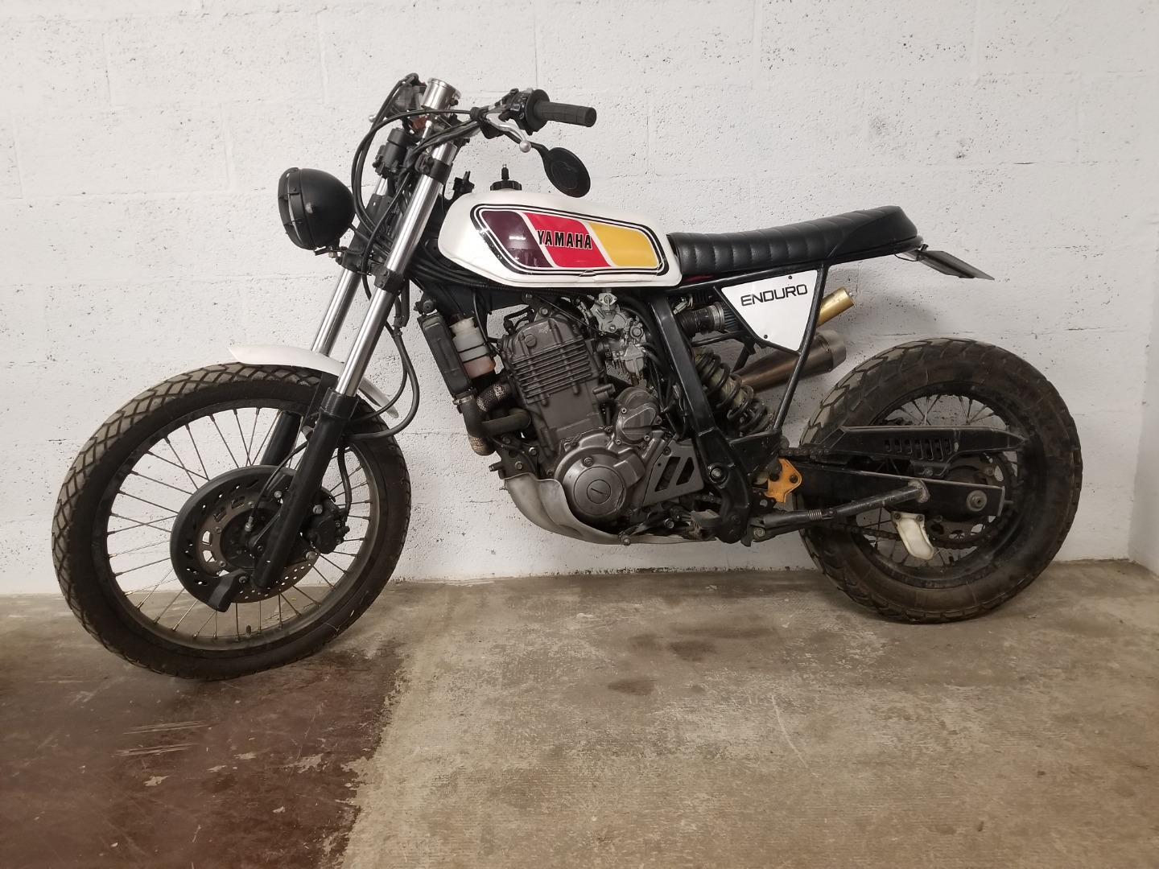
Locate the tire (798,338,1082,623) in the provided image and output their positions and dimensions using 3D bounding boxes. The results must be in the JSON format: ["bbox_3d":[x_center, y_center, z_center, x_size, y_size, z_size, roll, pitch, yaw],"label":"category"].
[{"bbox_3d":[0.801,0.108,1.945,0.643,0.643,0.130,-3,8,-3],"label":"tire"}]

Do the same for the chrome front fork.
[{"bbox_3d":[-0.484,-0.180,1.768,0.120,1.020,0.270,20,6,-36],"label":"chrome front fork"}]

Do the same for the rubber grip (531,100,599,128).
[{"bbox_3d":[-0.027,-0.554,1.505,0.122,0.034,0.034,23,24,35],"label":"rubber grip"}]

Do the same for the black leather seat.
[{"bbox_3d":[0.429,-0.406,1.844,0.525,0.115,0.235,-8,8,-3],"label":"black leather seat"}]

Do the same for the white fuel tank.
[{"bbox_3d":[-0.048,-0.403,1.806,0.480,0.205,0.260,-3,8,-4],"label":"white fuel tank"}]

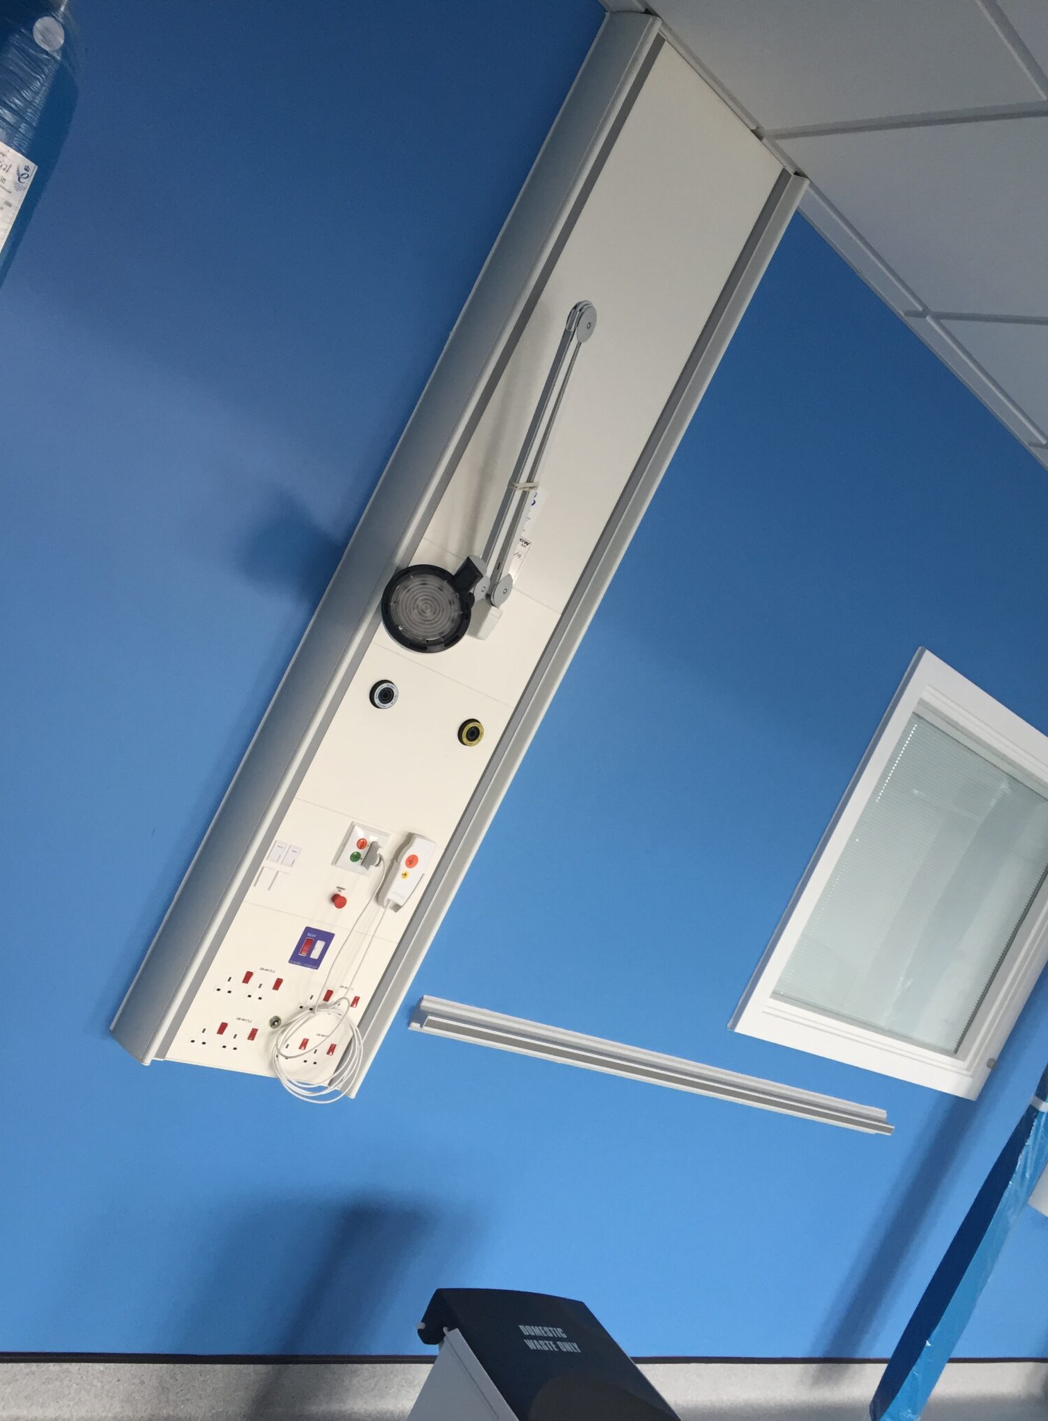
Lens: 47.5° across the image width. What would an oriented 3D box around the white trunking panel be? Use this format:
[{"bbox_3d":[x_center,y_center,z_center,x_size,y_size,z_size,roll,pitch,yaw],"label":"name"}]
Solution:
[{"bbox_3d":[-0.076,-0.212,2.162,0.512,1.943,0.107,25,2,-38],"label":"white trunking panel"}]

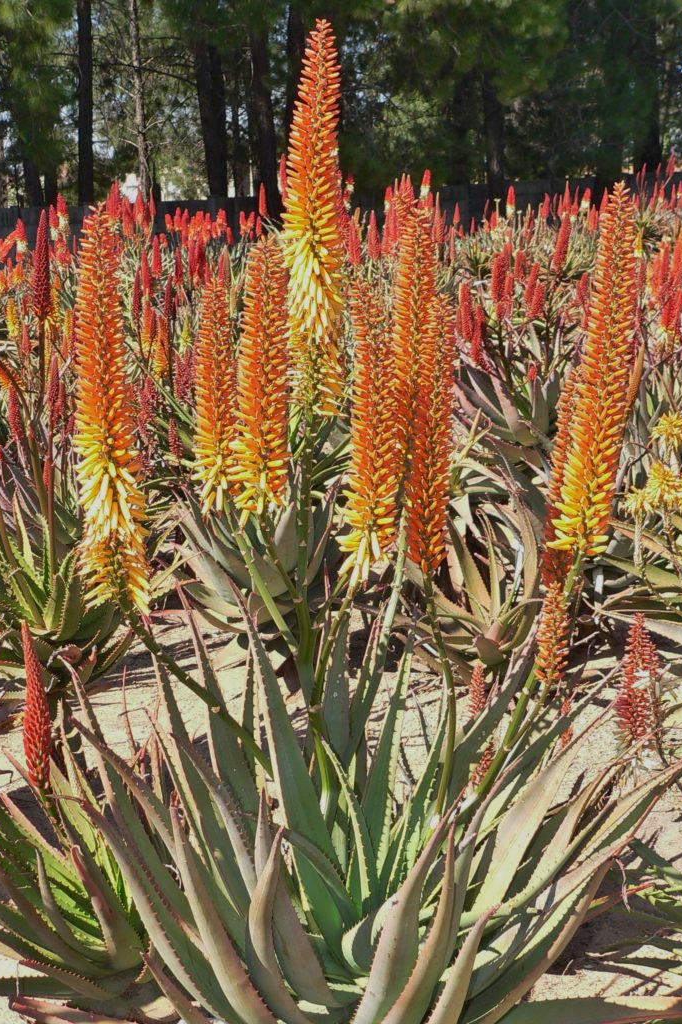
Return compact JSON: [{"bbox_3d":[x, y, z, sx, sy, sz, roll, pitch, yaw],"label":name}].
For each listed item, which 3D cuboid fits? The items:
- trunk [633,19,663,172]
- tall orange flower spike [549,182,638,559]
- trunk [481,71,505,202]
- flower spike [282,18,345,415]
[{"bbox_3d":[5.198,-6.989,26.000,0.450,2.800,0.450,-2,11,0],"label":"trunk"},{"bbox_3d":[0.341,-0.189,2.050,0.083,0.499,0.083,6,11,0],"label":"tall orange flower spike"},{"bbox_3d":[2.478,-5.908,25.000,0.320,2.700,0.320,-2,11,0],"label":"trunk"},{"bbox_3d":[-0.036,-0.400,2.080,0.083,0.526,0.083,2,11,0],"label":"flower spike"}]

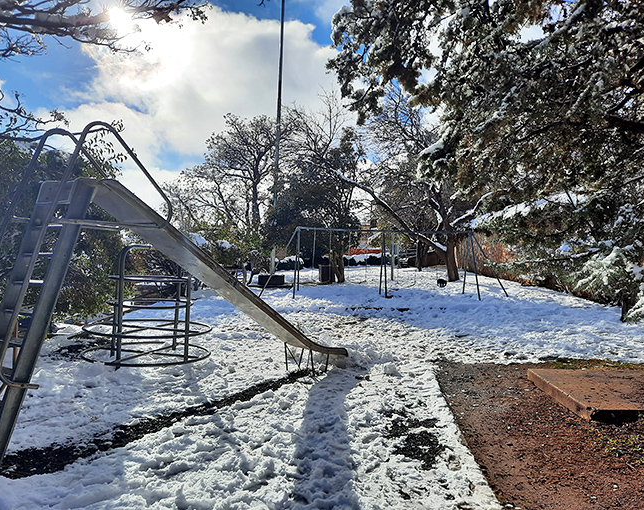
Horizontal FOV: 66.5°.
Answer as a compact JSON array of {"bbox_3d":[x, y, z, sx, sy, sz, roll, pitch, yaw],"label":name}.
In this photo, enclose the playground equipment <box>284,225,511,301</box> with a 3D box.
[{"bbox_3d":[2.220,0.310,17.200,8.600,2.400,2.050,1,1,1],"label":"playground equipment"}]

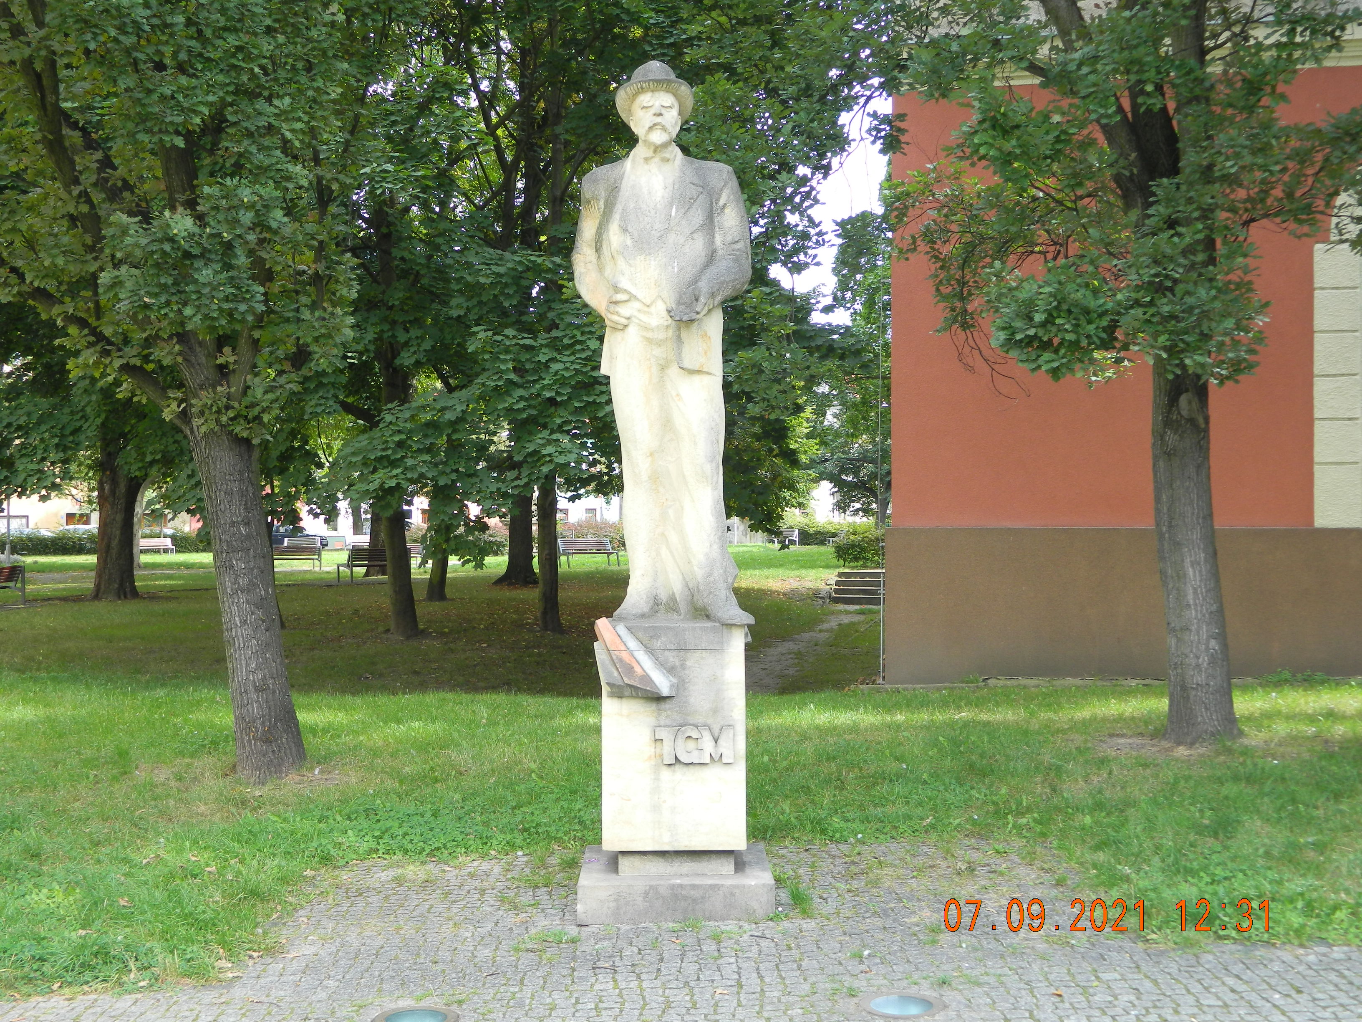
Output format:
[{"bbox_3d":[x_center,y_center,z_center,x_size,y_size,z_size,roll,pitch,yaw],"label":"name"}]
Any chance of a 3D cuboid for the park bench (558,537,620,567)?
[{"bbox_3d":[-2.647,1.220,46.391,1.800,0.810,0.600,0,-1,-40],"label":"park bench"}]

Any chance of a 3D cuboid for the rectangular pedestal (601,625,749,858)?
[{"bbox_3d":[-0.025,0.936,6.921,0.610,0.930,0.570,0,-1,-1],"label":"rectangular pedestal"}]

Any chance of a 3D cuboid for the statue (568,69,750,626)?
[{"bbox_3d":[-0.073,-0.717,6.887,0.770,2.380,0.550,0,-1,-1],"label":"statue"}]

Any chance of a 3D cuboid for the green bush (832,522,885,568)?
[{"bbox_3d":[4.519,0.831,38.594,1.700,1.060,1.200,0,-1,12],"label":"green bush"}]

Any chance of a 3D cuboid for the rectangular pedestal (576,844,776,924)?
[{"bbox_3d":[-0.019,1.597,6.920,0.800,0.163,0.800,0,-1,-1],"label":"rectangular pedestal"}]

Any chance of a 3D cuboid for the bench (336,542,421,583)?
[{"bbox_3d":[-7.244,1.286,38.190,0.600,0.810,1.800,-1,-1,43],"label":"bench"}]

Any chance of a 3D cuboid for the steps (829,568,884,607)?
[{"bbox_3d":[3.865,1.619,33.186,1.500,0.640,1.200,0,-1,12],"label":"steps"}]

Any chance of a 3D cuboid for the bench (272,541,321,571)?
[{"bbox_3d":[-12.533,1.502,52.188,1.800,0.810,0.600,0,-1,-39],"label":"bench"}]

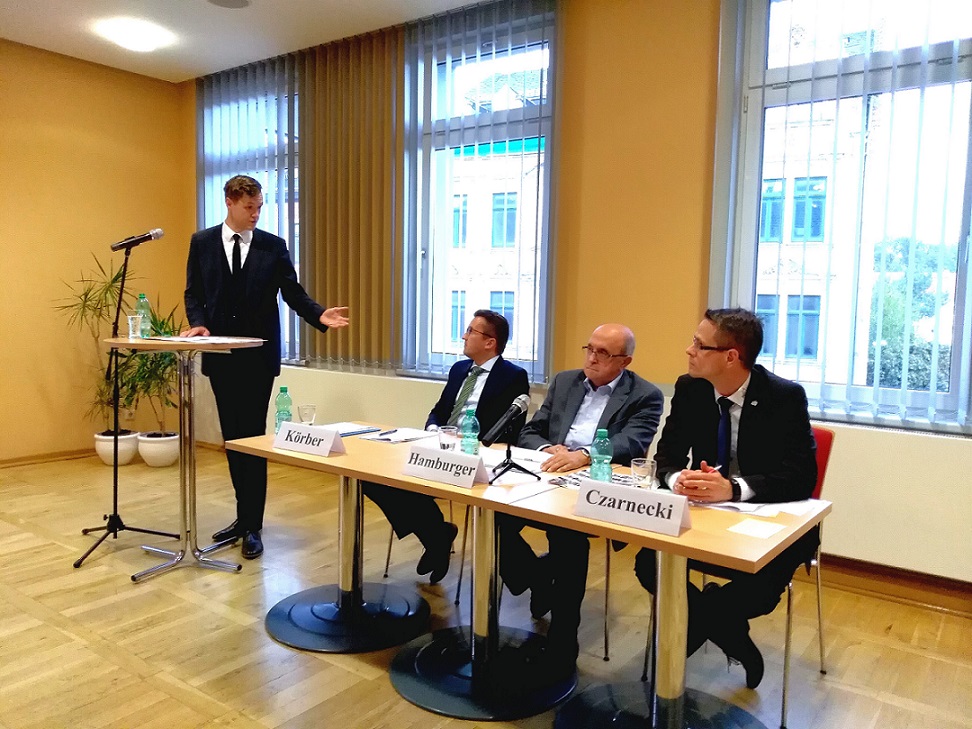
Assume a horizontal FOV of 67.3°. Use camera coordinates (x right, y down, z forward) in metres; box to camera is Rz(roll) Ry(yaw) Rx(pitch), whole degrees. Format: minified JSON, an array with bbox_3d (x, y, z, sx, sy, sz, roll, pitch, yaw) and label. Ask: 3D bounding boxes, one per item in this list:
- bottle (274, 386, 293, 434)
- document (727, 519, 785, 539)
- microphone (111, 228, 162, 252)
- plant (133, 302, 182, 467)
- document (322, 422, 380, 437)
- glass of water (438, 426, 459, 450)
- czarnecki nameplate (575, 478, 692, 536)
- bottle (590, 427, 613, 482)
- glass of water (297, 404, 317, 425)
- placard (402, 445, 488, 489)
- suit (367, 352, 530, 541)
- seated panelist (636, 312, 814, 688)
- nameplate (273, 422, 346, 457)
[{"bbox_3d":[-0.866,0.199,3.125,0.069,0.208,0.069,1,5,0],"label":"bottle"},{"bbox_3d":[0.731,0.438,1.962,0.107,0.004,0.145,5,7,37],"label":"document"},{"bbox_3d":[-1.808,-0.640,3.790,0.266,0.056,0.052,-22,11,-14],"label":"microphone"},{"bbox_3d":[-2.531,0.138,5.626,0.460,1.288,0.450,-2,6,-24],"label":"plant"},{"bbox_3d":[-0.649,0.291,3.228,0.230,0.012,0.300,5,7,37],"label":"document"},{"bbox_3d":[-0.141,0.297,2.815,0.069,0.096,0.069,5,7,37],"label":"glass of water"},{"bbox_3d":[0.390,0.372,1.928,0.297,0.090,0.100,5,6,38],"label":"czarnecki nameplate"},{"bbox_3d":[0.359,0.303,2.240,0.069,0.209,0.069,1,5,0],"label":"bottle"},{"bbox_3d":[-0.772,0.242,3.159,0.080,0.110,0.080,5,6,38],"label":"glass of water"},{"bbox_3d":[-0.136,0.336,2.429,0.295,0.092,0.095,5,7,35],"label":"placard"},{"bbox_3d":[-0.185,0.402,3.346,0.760,0.900,0.600,-3,6,-41],"label":"suit"},{"bbox_3d":[0.790,0.464,2.420,0.570,1.300,0.680,5,6,43],"label":"seated panelist"},{"bbox_3d":[-0.672,0.284,2.757,0.297,0.092,0.085,4,5,32],"label":"nameplate"}]

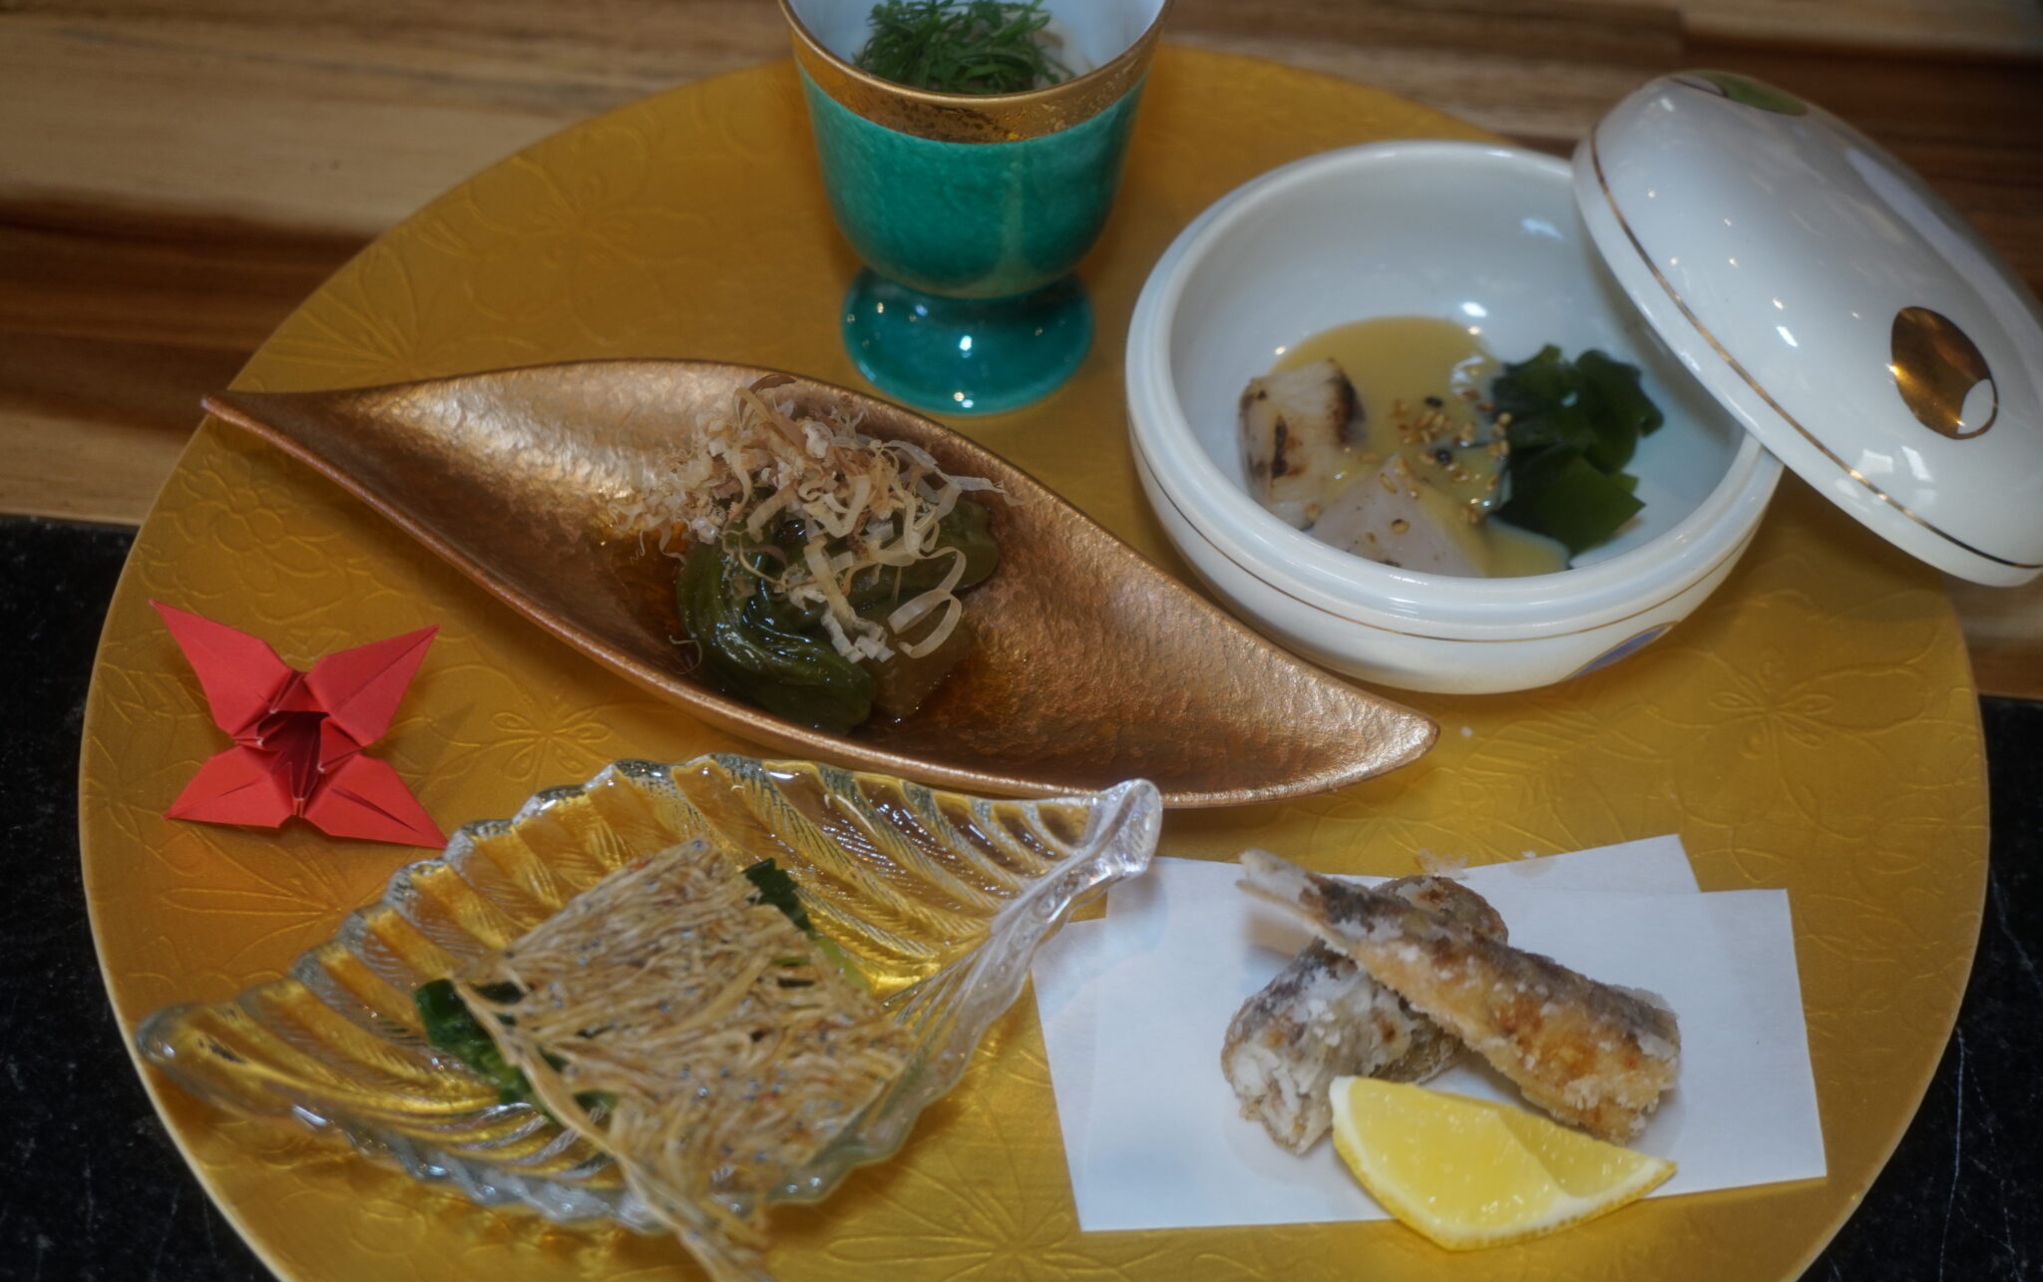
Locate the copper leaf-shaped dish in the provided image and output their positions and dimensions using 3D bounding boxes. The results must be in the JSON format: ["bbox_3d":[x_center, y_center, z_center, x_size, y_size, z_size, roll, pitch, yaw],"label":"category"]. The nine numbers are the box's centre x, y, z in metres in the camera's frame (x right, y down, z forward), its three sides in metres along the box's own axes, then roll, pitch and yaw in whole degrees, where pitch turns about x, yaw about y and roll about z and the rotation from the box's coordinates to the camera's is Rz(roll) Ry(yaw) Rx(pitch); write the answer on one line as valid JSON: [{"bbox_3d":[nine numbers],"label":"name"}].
[{"bbox_3d":[-0.039,-0.004,0.446,0.223,0.035,0.071,20,55,14],"label":"copper leaf-shaped dish"}]

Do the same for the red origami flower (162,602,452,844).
[{"bbox_3d":[-0.123,0.017,0.438,0.054,0.021,0.050,-3,53,-3],"label":"red origami flower"}]

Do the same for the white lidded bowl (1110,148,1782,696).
[{"bbox_3d":[0.075,-0.035,0.463,0.116,0.047,0.116,0,53,0],"label":"white lidded bowl"}]

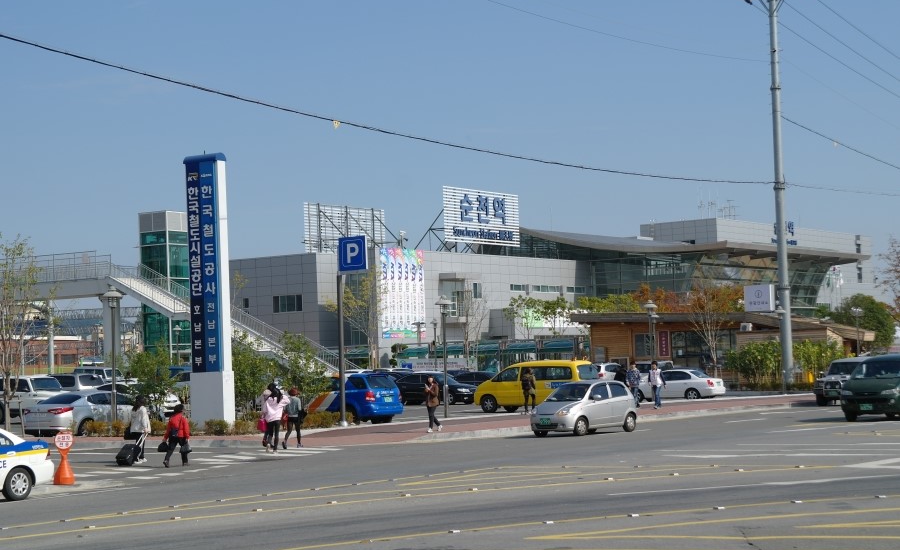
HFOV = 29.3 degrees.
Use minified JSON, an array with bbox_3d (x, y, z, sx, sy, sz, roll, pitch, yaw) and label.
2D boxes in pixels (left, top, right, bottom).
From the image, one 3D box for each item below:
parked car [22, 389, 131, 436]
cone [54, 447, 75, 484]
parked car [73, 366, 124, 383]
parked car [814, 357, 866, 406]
[{"bbox_3d":[-12.006,4.627,57.753,1.840,1.460,4.840,-4,-4,31],"label":"parked car"},{"bbox_3d":[-7.920,3.924,35.400,0.430,0.800,0.430,-2,-3,0],"label":"cone"},{"bbox_3d":[-21.054,6.520,105.000,4.500,1.830,1.750,-5,-4,38],"label":"parked car"},{"bbox_3d":[15.969,4.161,67.831,1.760,1.850,4.350,-5,-4,37],"label":"parked car"}]

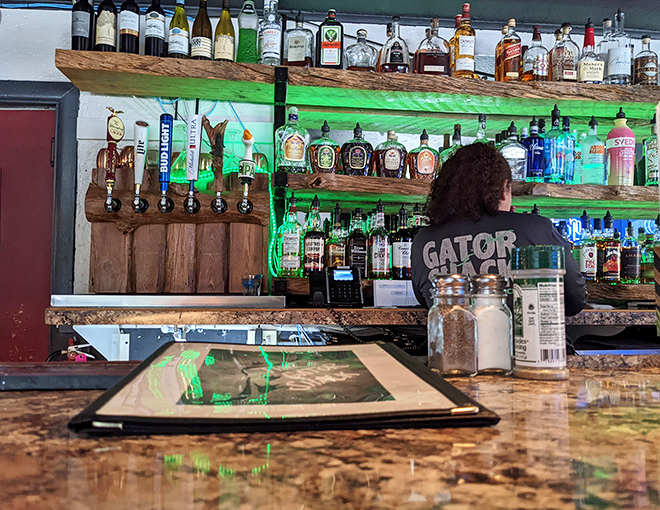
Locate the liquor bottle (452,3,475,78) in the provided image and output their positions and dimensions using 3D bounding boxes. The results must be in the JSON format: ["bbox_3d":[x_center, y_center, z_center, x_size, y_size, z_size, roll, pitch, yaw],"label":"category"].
[{"bbox_3d":[0.564,-0.884,2.217,0.085,0.344,0.085,1,-2,-5],"label":"liquor bottle"}]

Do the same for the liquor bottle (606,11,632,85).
[{"bbox_3d":[1.259,-0.894,2.302,0.088,0.357,0.088,0,-2,22],"label":"liquor bottle"}]

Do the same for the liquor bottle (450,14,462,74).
[{"bbox_3d":[0.558,-0.878,2.270,0.085,0.305,0.083,1,-4,-7],"label":"liquor bottle"}]

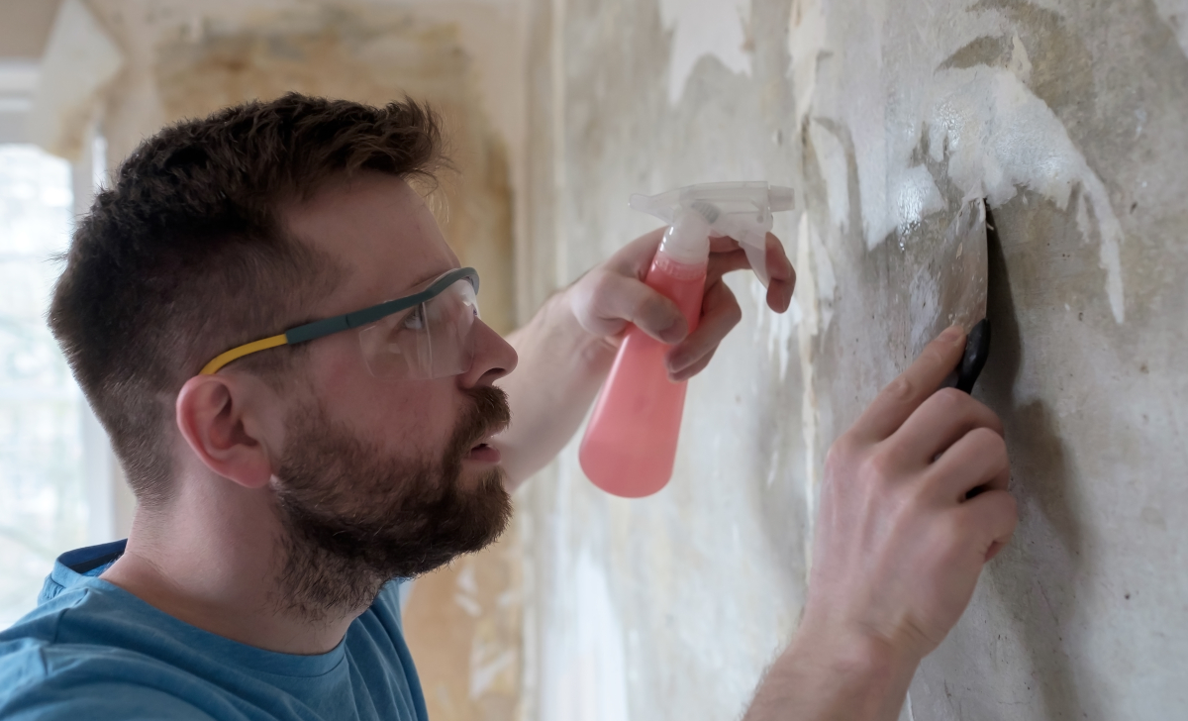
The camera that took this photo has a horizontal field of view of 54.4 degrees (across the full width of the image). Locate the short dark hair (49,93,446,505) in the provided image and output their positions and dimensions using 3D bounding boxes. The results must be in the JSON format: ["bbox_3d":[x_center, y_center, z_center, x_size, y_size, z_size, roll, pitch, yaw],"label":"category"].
[{"bbox_3d":[-0.180,-0.042,0.625,0.226,0.191,0.172,-17,2,-3],"label":"short dark hair"}]

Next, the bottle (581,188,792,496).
[{"bbox_3d":[0.050,-0.015,0.690,0.093,0.206,0.062,8,28,-10],"label":"bottle"}]

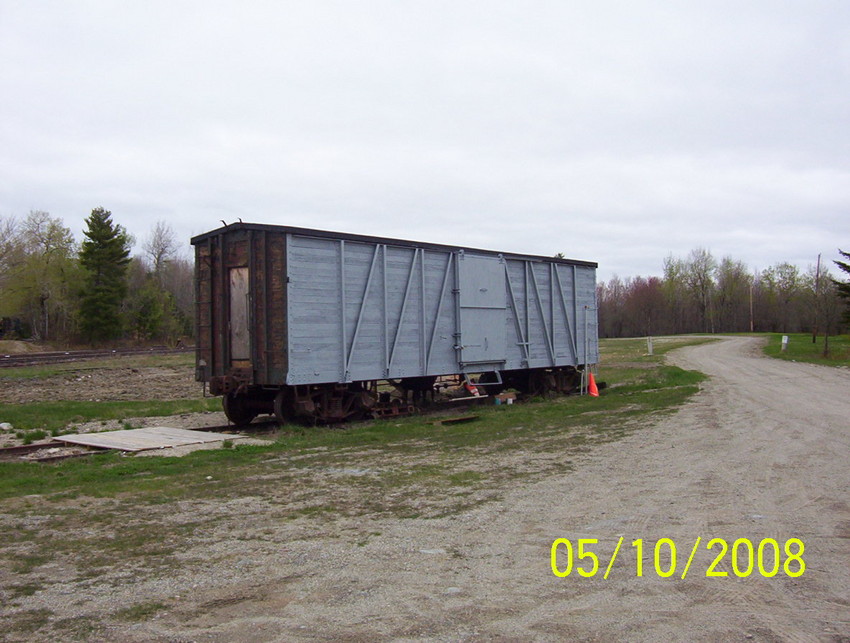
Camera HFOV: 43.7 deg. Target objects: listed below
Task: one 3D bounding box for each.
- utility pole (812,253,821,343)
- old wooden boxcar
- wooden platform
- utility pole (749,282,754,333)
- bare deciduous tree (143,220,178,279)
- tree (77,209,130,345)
[{"bbox_3d":[37.701,-2.215,102.000,0.300,8.900,0.300,-1,-1,0],"label":"utility pole"},{"bbox_3d":[0.181,0.098,26.246,2.750,4.080,13.700,-1,-1,35],"label":"old wooden boxcar"},{"bbox_3d":[-4.880,2.110,18.750,3.050,0.120,2.450,-1,-1,39],"label":"wooden platform"},{"bbox_3d":[57.061,-2.445,185.000,0.300,8.800,0.300,-1,-1,0],"label":"utility pole"},{"bbox_3d":[-28.967,-4.600,116.000,4.600,13.300,4.600,-1,-1,0],"label":"bare deciduous tree"},{"bbox_3d":[-32.679,-4.792,108.000,5.300,13.900,5.300,-1,-1,0],"label":"tree"}]

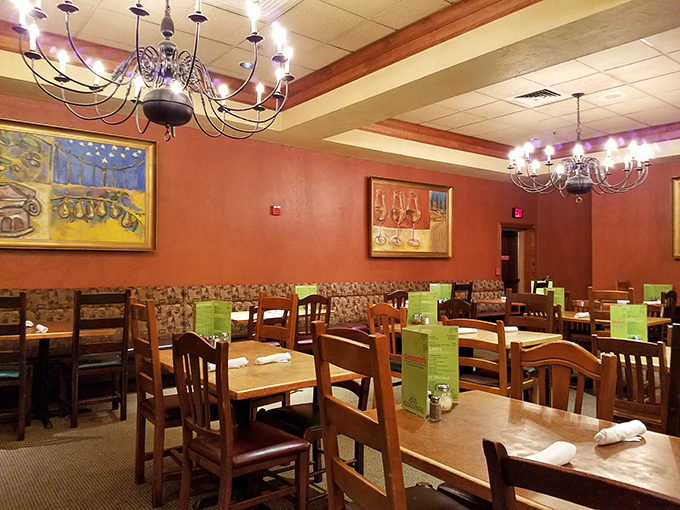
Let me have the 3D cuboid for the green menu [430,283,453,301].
[{"bbox_3d":[1.135,0.462,5.700,0.240,0.280,0.150,0,0,0],"label":"green menu"}]

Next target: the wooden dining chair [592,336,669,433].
[{"bbox_3d":[1.680,0.888,2.790,0.480,0.905,0.430,0,0,-40],"label":"wooden dining chair"}]

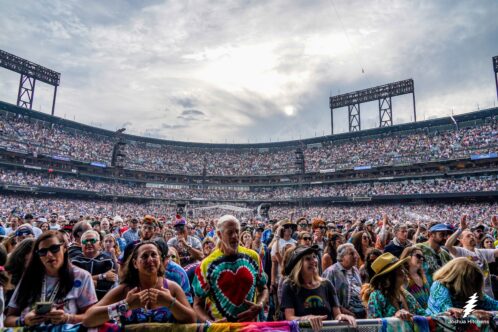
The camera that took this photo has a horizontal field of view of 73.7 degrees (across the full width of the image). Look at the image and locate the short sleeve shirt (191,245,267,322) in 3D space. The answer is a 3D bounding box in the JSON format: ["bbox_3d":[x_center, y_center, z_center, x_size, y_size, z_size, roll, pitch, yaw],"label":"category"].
[{"bbox_3d":[-0.138,0.886,2.420,0.550,0.640,0.310,2,-8,-15],"label":"short sleeve shirt"}]

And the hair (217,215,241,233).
[{"bbox_3d":[-0.148,0.419,2.400,0.165,0.160,0.200,5,-9,-30],"label":"hair"}]

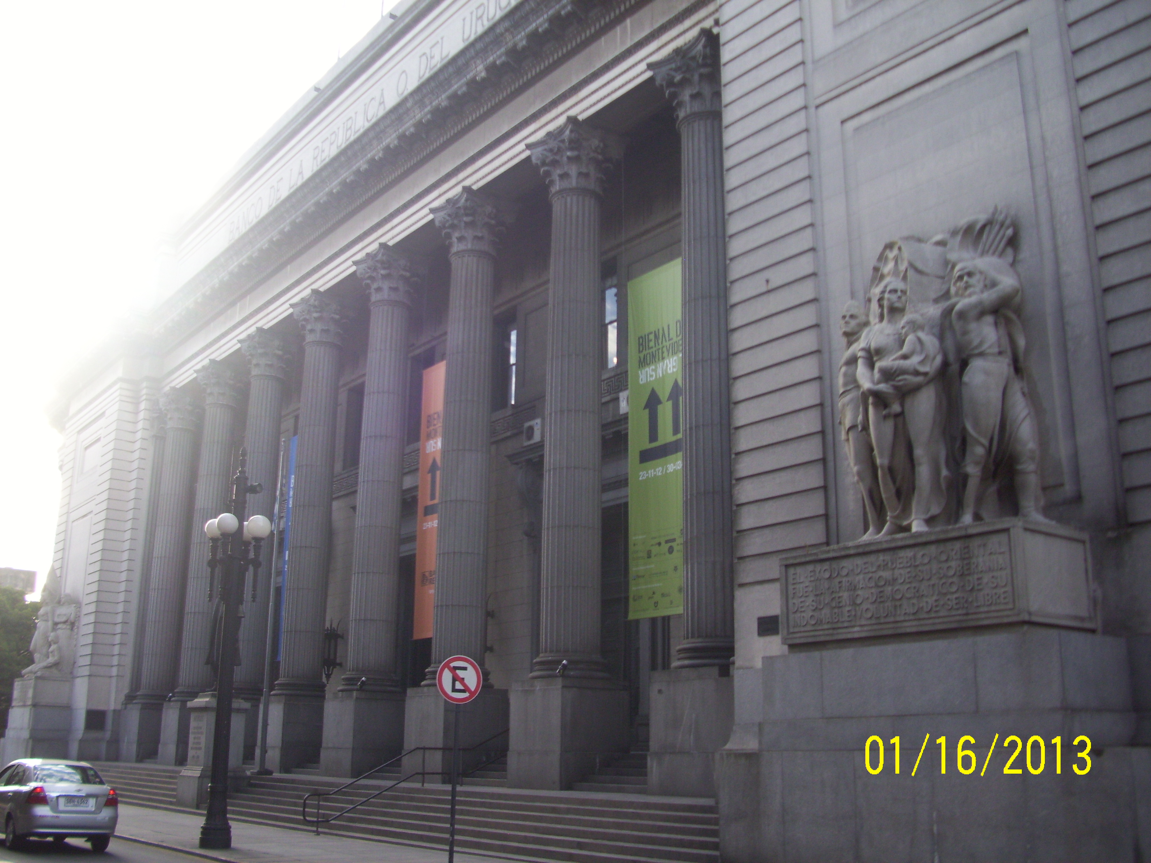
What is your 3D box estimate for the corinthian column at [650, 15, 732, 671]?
[{"bbox_3d":[2.469,-1.653,20.828,1.826,11.949,1.826,0,-15,0],"label":"corinthian column"}]

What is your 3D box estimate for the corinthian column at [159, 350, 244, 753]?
[{"bbox_3d":[-12.910,4.420,39.430,1.826,13.987,1.826,11,-19,-37],"label":"corinthian column"}]

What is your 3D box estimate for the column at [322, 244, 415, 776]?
[{"bbox_3d":[-5.258,1.881,29.975,1.826,13.987,1.826,11,-19,-37],"label":"column"}]

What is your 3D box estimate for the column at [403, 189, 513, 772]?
[{"bbox_3d":[-2.694,1.030,26.829,1.826,13.987,1.826,11,-19,-37],"label":"column"}]

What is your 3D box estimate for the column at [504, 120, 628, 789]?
[{"bbox_3d":[-0.125,0.178,23.685,1.826,13.987,1.826,11,-19,-37],"label":"column"}]

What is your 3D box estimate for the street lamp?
[{"bbox_3d":[-6.368,3.817,20.731,1.150,7.253,1.150,11,-19,-37],"label":"street lamp"}]

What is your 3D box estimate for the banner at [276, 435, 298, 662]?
[{"bbox_3d":[-8.578,3.452,34.872,0.050,7.087,1.951,11,-19,-37],"label":"banner"}]

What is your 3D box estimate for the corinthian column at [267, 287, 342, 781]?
[{"bbox_3d":[-7.815,2.729,33.123,1.826,13.987,1.826,11,-19,-37],"label":"corinthian column"}]

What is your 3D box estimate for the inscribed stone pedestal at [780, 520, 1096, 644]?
[{"bbox_3d":[4.175,1.884,13.370,1.451,1.049,3.331,11,-19,-37],"label":"inscribed stone pedestal"}]

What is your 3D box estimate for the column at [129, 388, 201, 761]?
[{"bbox_3d":[-15.450,5.263,42.589,1.826,13.987,1.826,11,-19,-37],"label":"column"}]

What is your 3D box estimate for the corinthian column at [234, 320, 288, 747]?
[{"bbox_3d":[-10.365,3.575,36.275,1.826,13.987,1.826,11,-19,-37],"label":"corinthian column"}]

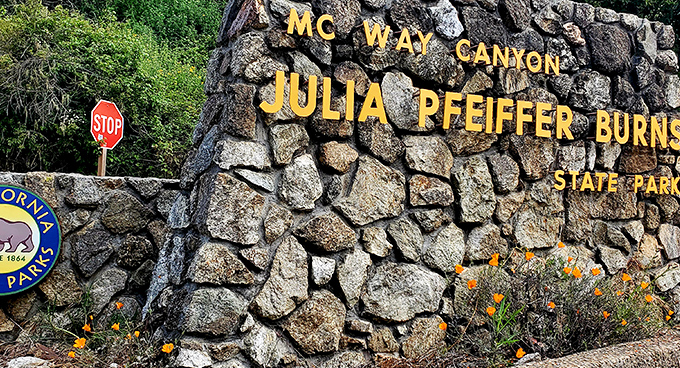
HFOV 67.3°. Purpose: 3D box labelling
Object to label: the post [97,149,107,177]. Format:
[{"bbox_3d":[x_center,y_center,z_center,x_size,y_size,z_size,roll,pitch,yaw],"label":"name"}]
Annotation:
[{"bbox_3d":[-3.790,0.040,8.110,0.090,2.600,0.090,1,-2,13],"label":"post"}]

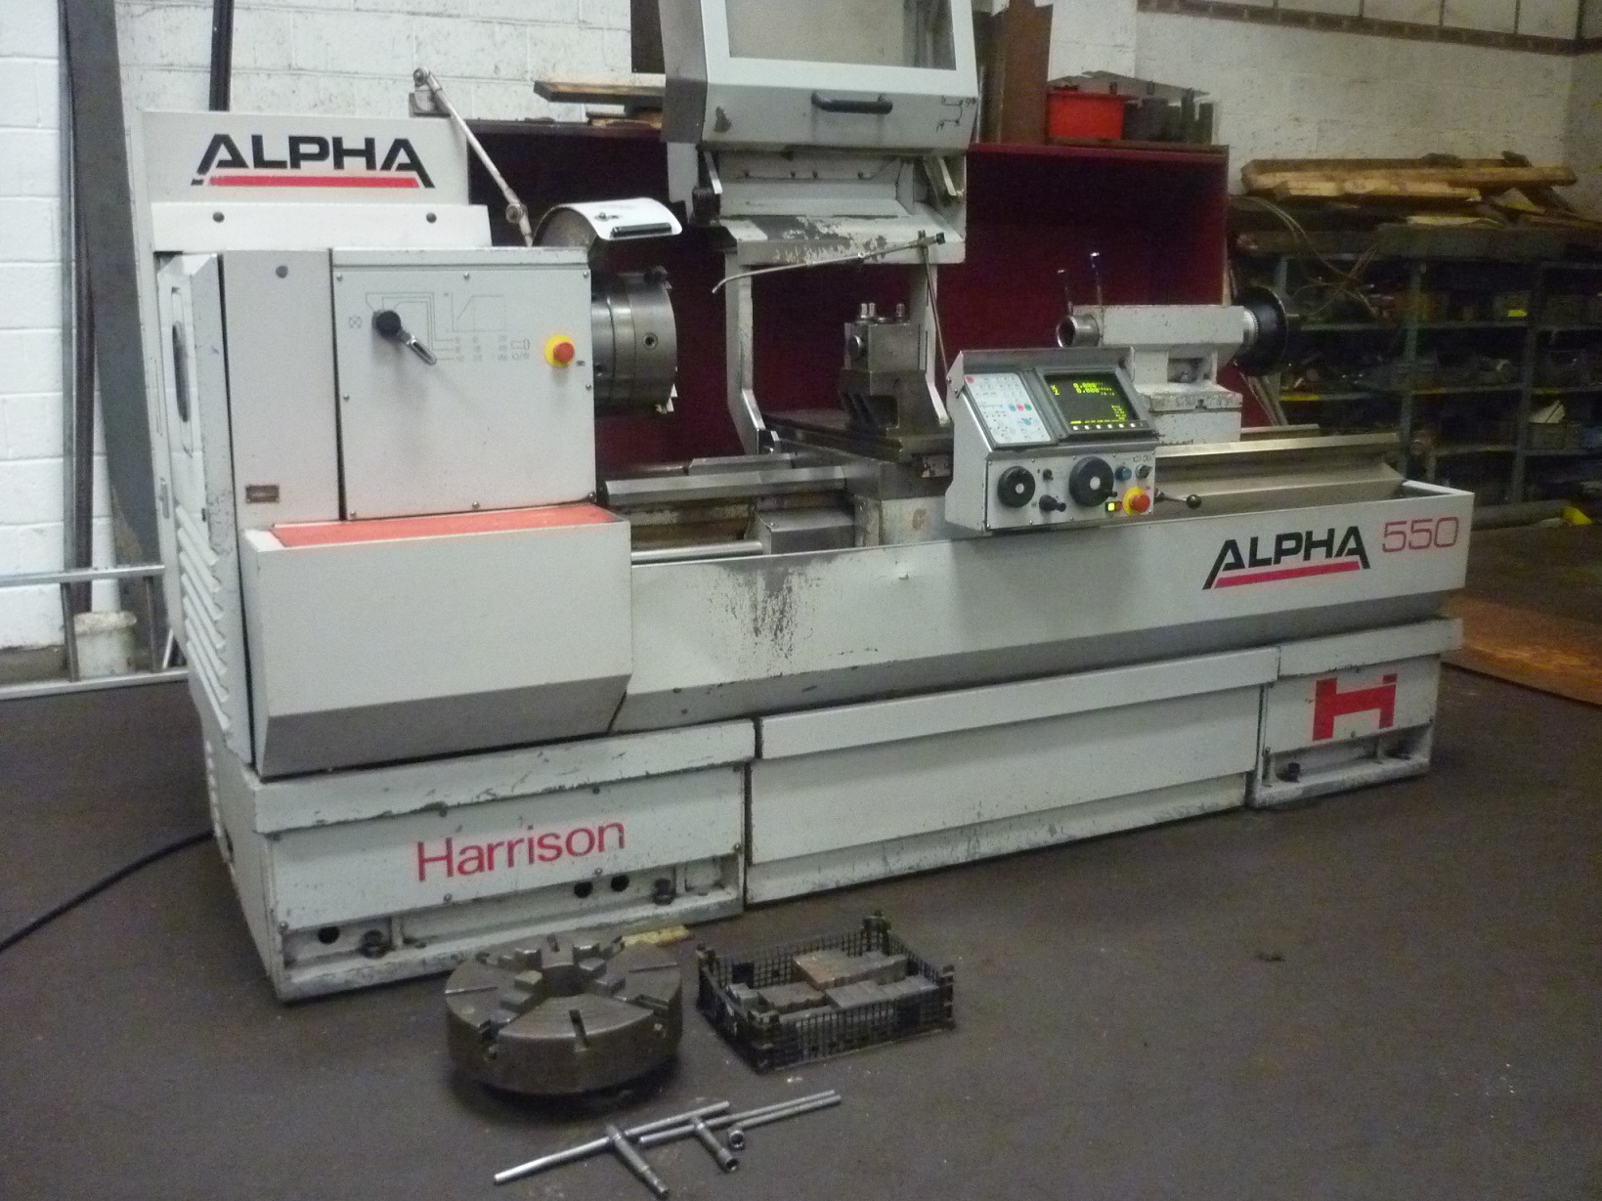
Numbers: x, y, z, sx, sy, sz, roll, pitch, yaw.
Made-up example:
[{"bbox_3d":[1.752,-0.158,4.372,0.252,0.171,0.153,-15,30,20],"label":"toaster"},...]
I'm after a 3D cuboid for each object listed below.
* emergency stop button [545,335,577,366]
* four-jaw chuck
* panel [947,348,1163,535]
[{"bbox_3d":[-0.463,-0.485,2.971,0.061,0.061,0.037,-6,14,-26],"label":"emergency stop button"},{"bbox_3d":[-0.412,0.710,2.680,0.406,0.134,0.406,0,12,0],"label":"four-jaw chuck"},{"bbox_3d":[0.534,-0.339,3.182,0.428,0.362,0.193,-6,14,-26],"label":"panel"}]

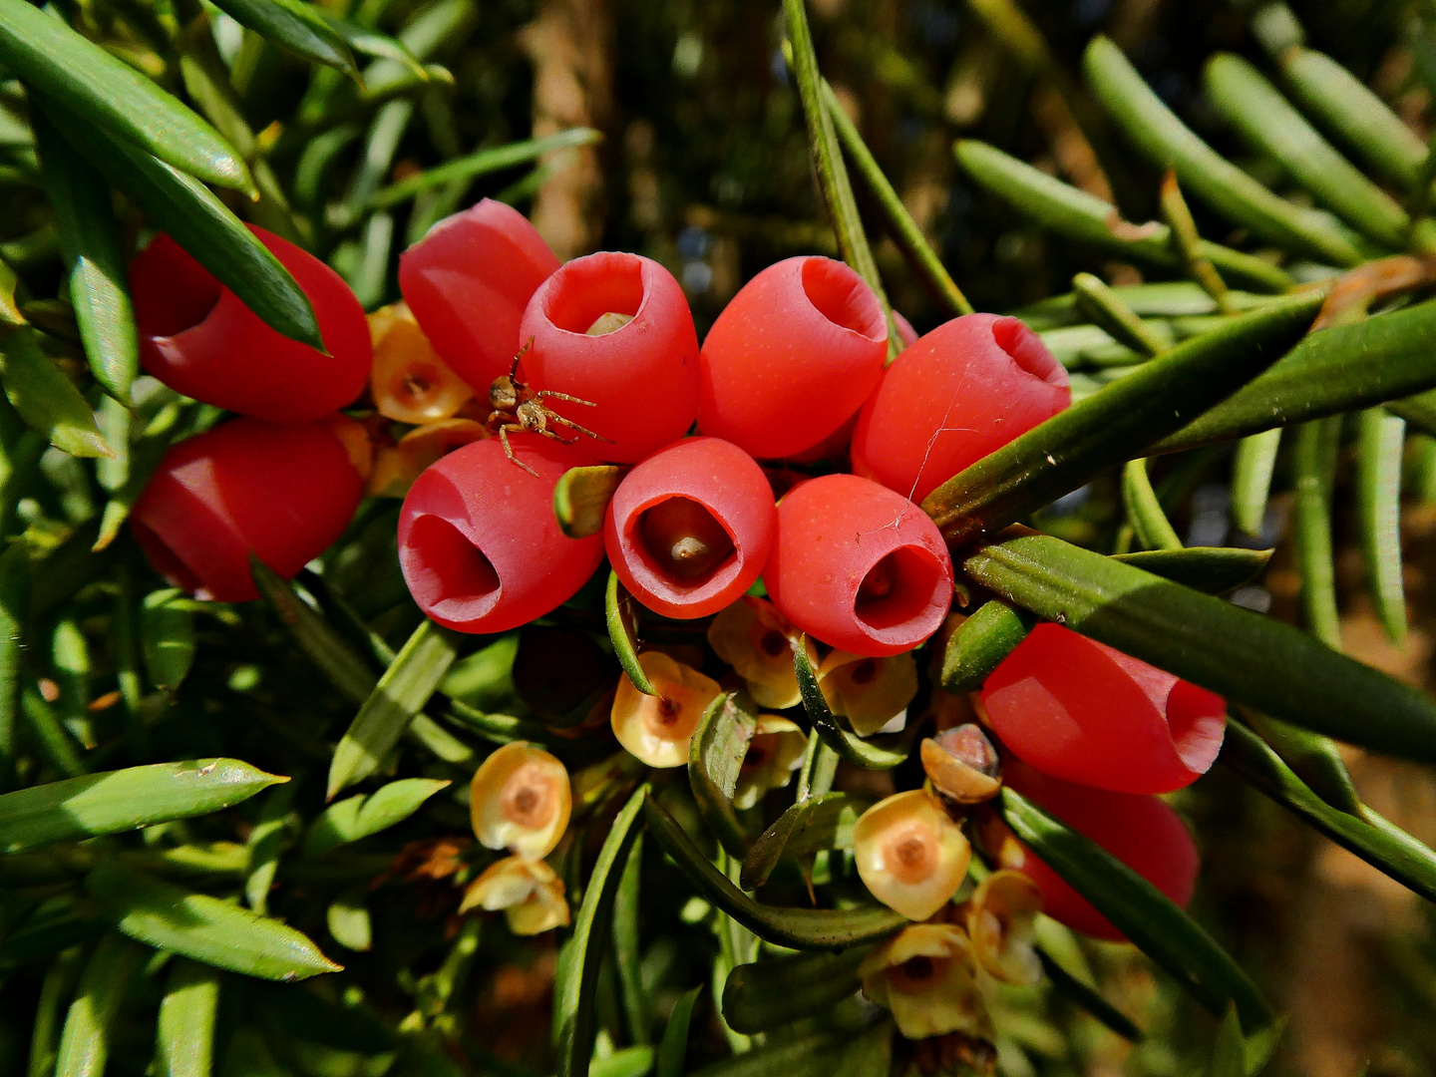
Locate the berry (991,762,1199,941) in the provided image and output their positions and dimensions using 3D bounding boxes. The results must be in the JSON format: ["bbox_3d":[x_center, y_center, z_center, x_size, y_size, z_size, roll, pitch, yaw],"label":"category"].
[{"bbox_3d":[0.025,0.020,0.066,0.012,0.011,0.011,19,-1,-18],"label":"berry"}]

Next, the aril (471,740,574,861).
[{"bbox_3d":[-0.013,0.017,0.066,0.007,0.007,0.004,-1,-11,-7],"label":"aril"}]

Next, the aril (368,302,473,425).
[{"bbox_3d":[-0.020,-0.011,0.066,0.007,0.008,0.004,-1,-8,-12],"label":"aril"}]

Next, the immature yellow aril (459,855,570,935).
[{"bbox_3d":[-0.014,0.024,0.067,0.007,0.006,0.004,-1,37,-7],"label":"immature yellow aril"}]

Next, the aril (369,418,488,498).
[{"bbox_3d":[-0.019,-0.006,0.067,0.007,0.007,0.004,0,27,0],"label":"aril"}]

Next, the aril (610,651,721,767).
[{"bbox_3d":[-0.003,0.011,0.064,0.007,0.007,0.005,0,-10,-3],"label":"aril"}]

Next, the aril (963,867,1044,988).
[{"bbox_3d":[0.019,0.026,0.067,0.006,0.007,0.004,-3,-16,-27],"label":"aril"}]

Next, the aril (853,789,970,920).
[{"bbox_3d":[0.013,0.020,0.065,0.007,0.008,0.005,1,-17,12],"label":"aril"}]

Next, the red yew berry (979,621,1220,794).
[{"bbox_3d":[0.024,0.010,0.061,0.013,0.010,0.010,15,11,21],"label":"red yew berry"}]

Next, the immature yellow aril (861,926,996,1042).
[{"bbox_3d":[0.014,0.030,0.068,0.009,0.008,0.005,1,3,12],"label":"immature yellow aril"}]

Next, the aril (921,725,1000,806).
[{"bbox_3d":[0.015,0.014,0.063,0.005,0.005,0.005,-5,47,-40],"label":"aril"}]

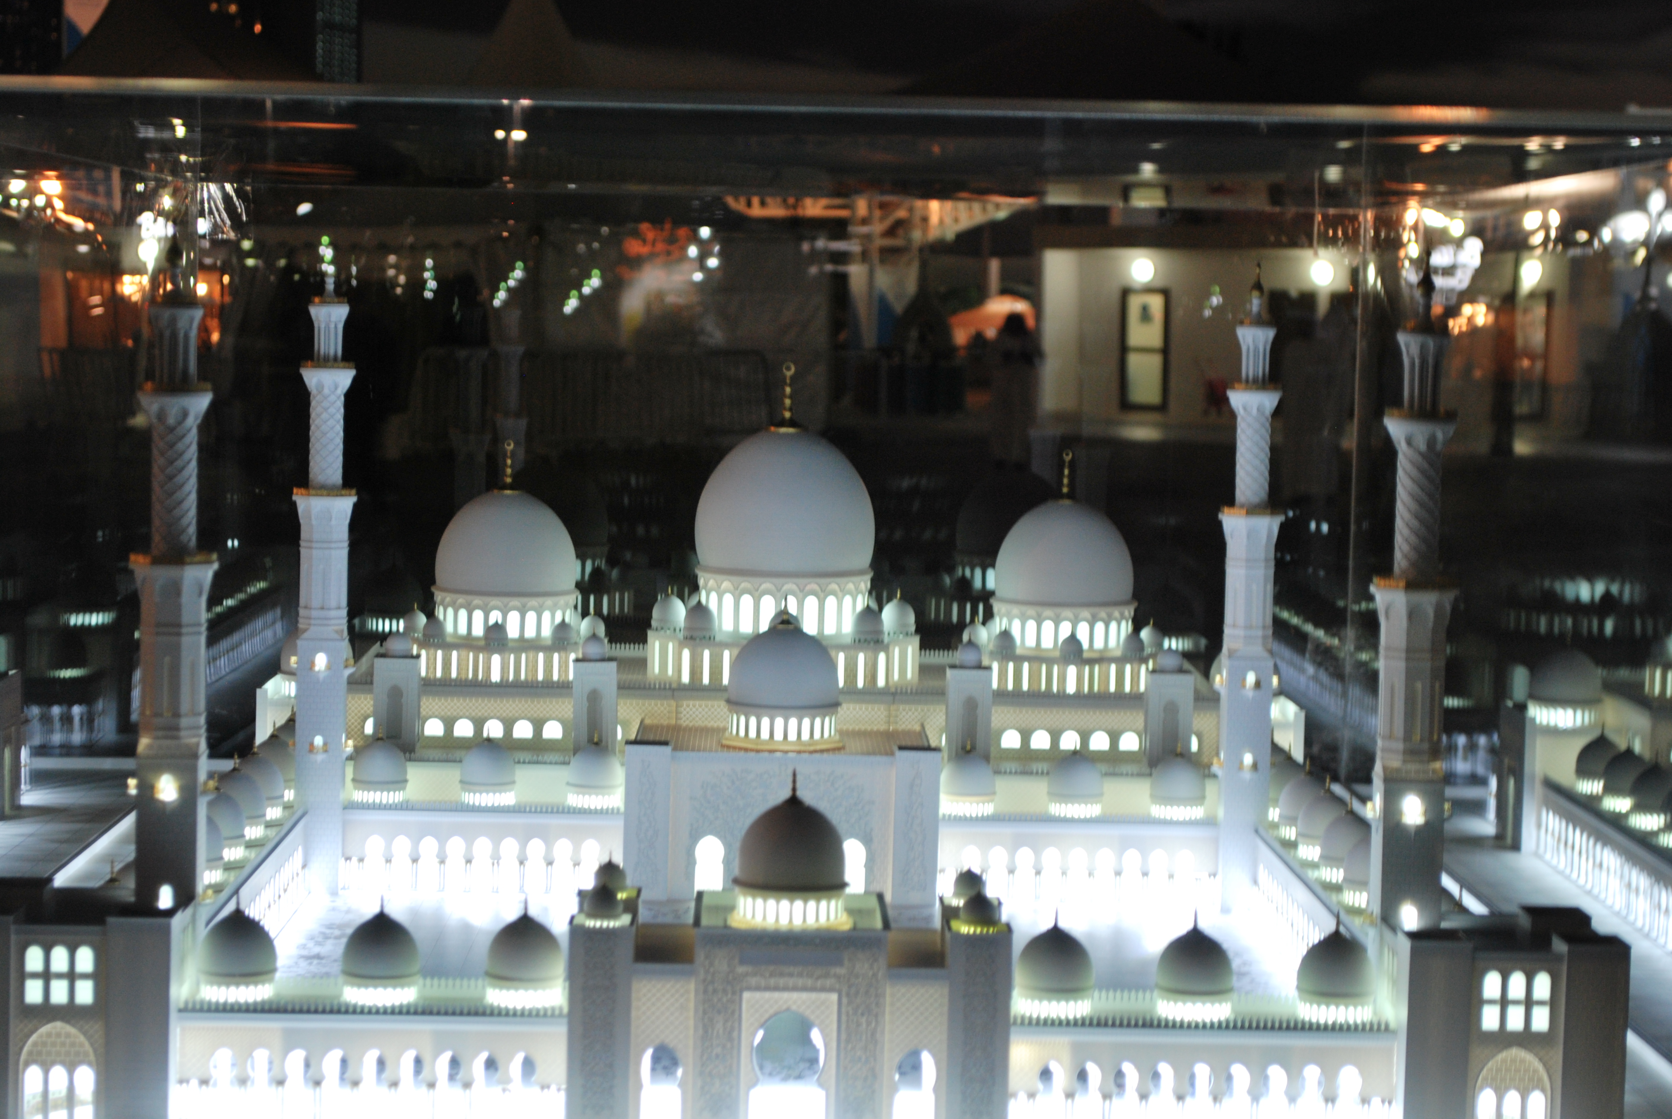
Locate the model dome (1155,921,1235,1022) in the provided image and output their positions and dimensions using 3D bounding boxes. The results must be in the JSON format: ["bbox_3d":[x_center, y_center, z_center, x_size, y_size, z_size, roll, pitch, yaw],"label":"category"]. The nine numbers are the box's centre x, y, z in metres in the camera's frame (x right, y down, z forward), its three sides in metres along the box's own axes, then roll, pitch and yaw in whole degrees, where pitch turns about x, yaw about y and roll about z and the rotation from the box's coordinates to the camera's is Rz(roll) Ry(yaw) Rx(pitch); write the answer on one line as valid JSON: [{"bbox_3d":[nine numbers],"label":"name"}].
[{"bbox_3d":[0.302,0.342,2.816,0.066,0.081,0.066,1,4,-1],"label":"model dome"}]

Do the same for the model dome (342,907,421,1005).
[{"bbox_3d":[-0.380,0.329,2.801,0.066,0.077,0.066,1,4,-1],"label":"model dome"}]

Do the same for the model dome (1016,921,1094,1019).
[{"bbox_3d":[0.194,0.360,2.948,0.069,0.077,0.069,1,4,-1],"label":"model dome"}]

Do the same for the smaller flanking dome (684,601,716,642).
[{"bbox_3d":[-0.129,0.058,3.171,0.031,0.035,0.031,1,4,-1],"label":"smaller flanking dome"}]

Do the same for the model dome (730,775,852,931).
[{"bbox_3d":[-0.037,0.238,2.784,0.100,0.123,0.100,1,4,-1],"label":"model dome"}]

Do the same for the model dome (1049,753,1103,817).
[{"bbox_3d":[0.293,0.273,4.087,0.069,0.075,0.069,1,4,-1],"label":"model dome"}]

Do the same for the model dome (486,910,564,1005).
[{"bbox_3d":[-0.262,0.335,2.822,0.066,0.074,0.066,1,4,-1],"label":"model dome"}]

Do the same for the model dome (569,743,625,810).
[{"bbox_3d":[-0.285,0.255,3.973,0.067,0.073,0.067,1,4,-1],"label":"model dome"}]

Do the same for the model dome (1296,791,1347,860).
[{"bbox_3d":[0.410,0.220,2.790,0.050,0.055,0.050,1,4,-1],"label":"model dome"}]

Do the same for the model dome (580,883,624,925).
[{"bbox_3d":[-0.197,0.292,2.851,0.034,0.033,0.034,1,4,-1],"label":"model dome"}]

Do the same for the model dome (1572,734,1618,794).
[{"bbox_3d":[0.960,0.254,4.195,0.067,0.076,0.067,1,4,-1],"label":"model dome"}]

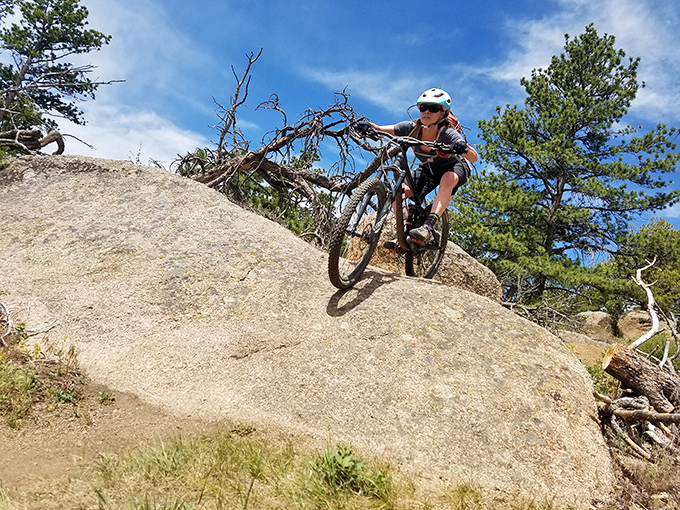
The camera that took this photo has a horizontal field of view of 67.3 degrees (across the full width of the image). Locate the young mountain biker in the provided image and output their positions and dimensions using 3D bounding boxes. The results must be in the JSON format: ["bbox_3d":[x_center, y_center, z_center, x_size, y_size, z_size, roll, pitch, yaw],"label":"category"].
[{"bbox_3d":[0.618,-0.573,3.670,0.770,1.120,0.800,11,2,31],"label":"young mountain biker"}]

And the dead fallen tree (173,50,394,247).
[{"bbox_3d":[-0.562,-1.141,5.800,2.200,1.950,1.600,7,-3,0],"label":"dead fallen tree"}]

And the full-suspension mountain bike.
[{"bbox_3d":[0.455,-0.276,3.596,0.740,1.070,1.820,15,6,31],"label":"full-suspension mountain bike"}]

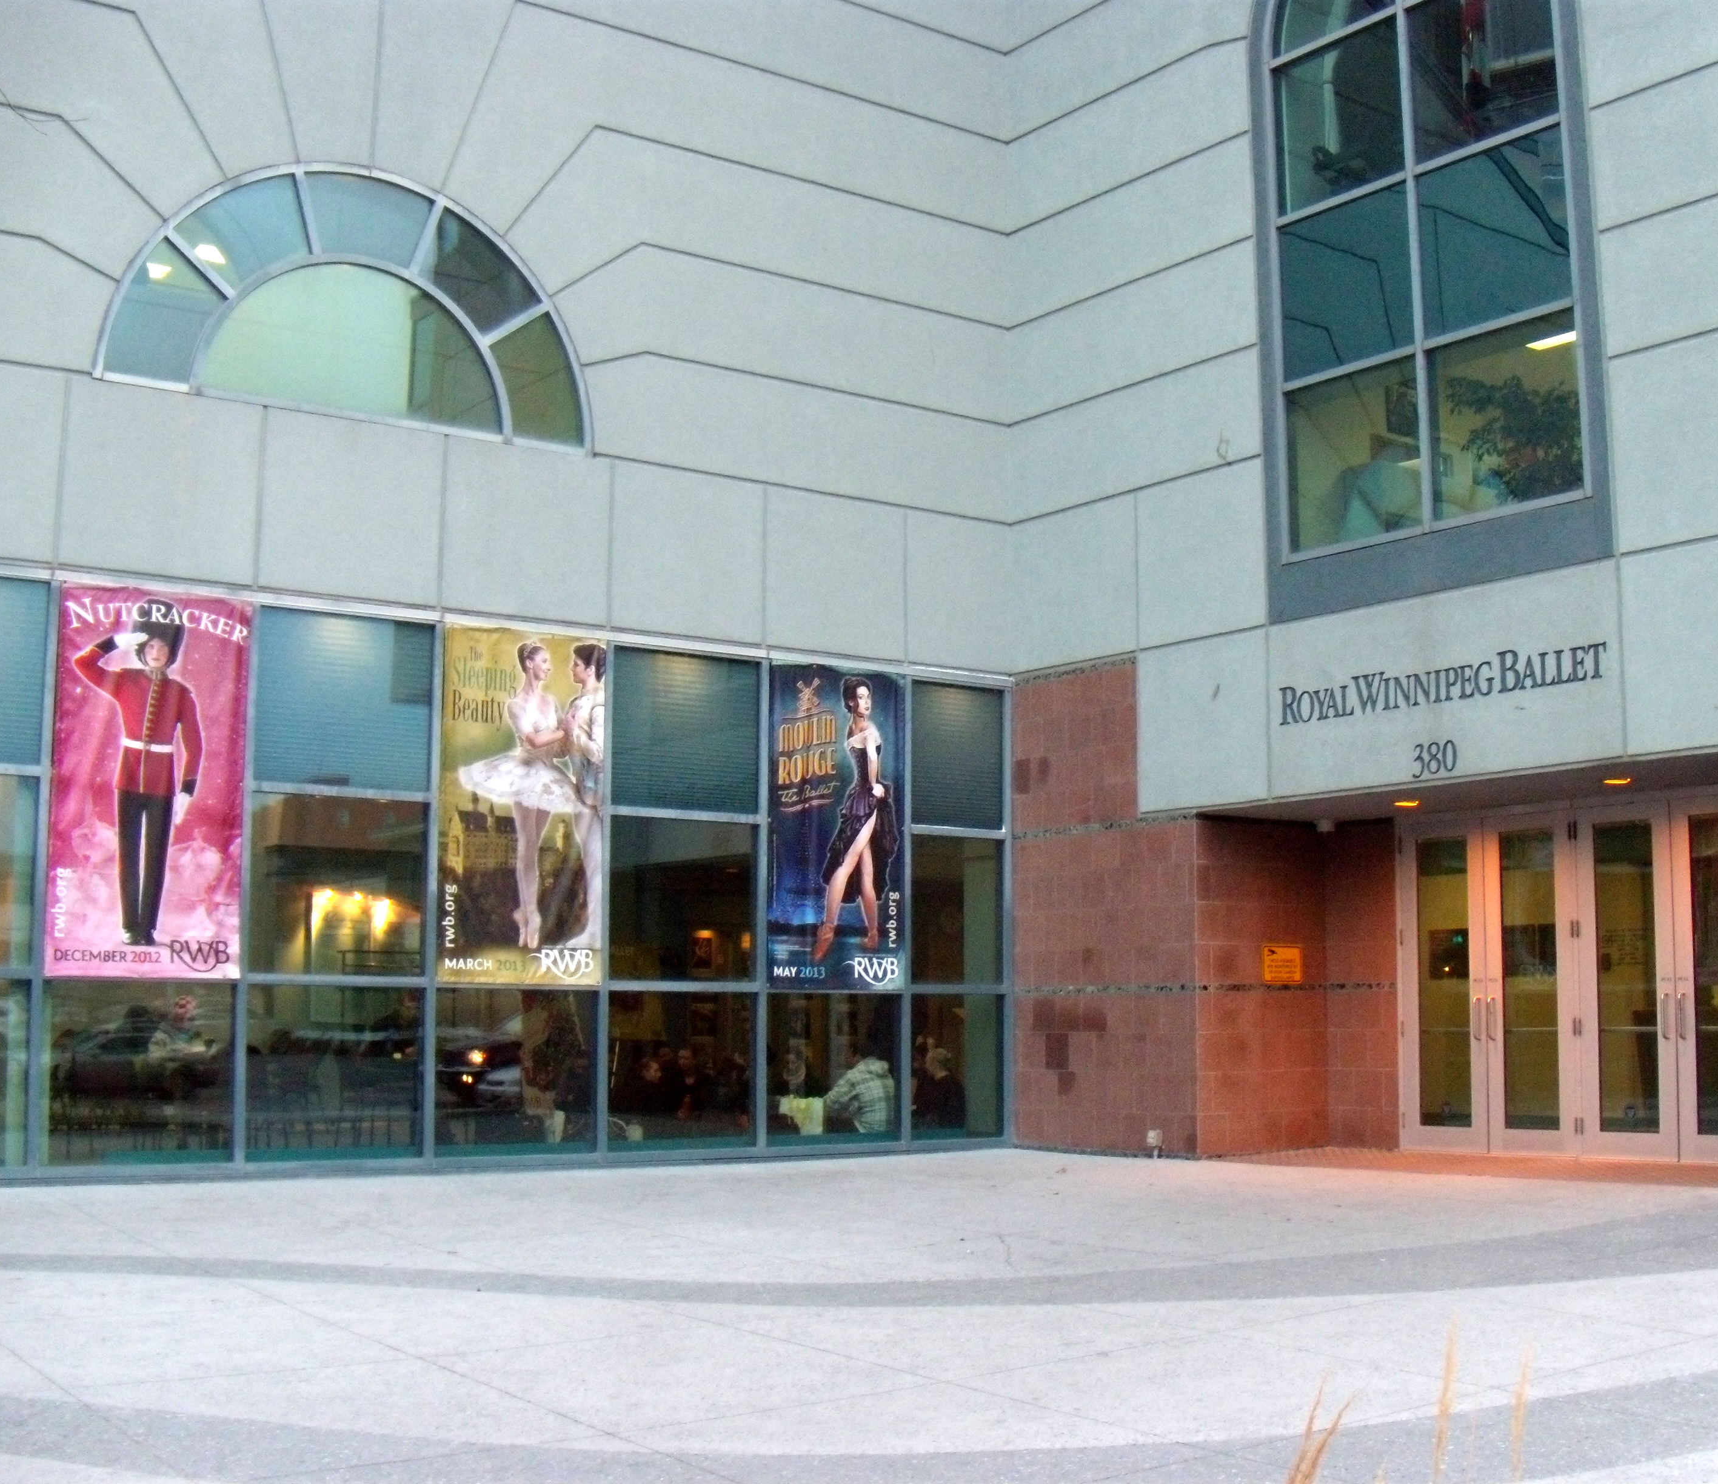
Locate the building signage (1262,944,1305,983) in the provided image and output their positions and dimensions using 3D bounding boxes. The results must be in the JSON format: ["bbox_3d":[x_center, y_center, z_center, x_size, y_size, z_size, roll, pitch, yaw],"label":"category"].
[{"bbox_3d":[3.260,1.708,15.831,0.380,0.290,0.030,5,-10,-32],"label":"building signage"}]

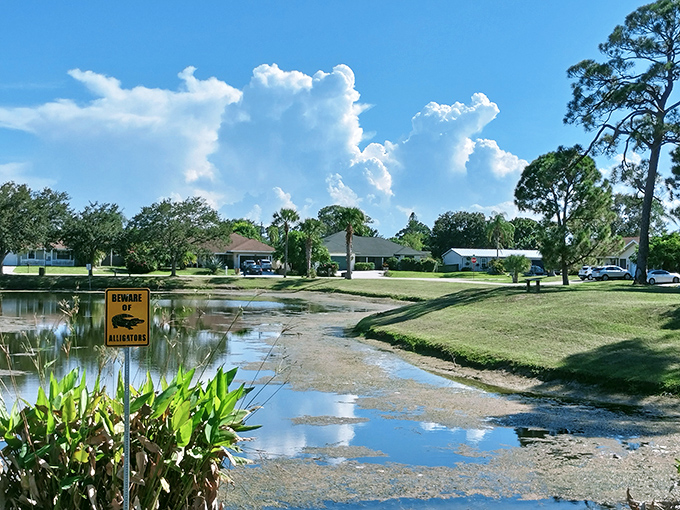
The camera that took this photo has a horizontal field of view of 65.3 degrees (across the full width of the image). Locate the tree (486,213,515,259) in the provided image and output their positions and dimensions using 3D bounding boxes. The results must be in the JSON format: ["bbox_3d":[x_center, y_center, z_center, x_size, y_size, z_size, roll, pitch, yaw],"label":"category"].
[{"bbox_3d":[26.932,-1.996,89.000,4.700,10.200,4.700,0,0,0],"label":"tree"}]

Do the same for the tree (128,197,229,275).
[{"bbox_3d":[-21.182,-2.439,70.000,13.500,10.500,12.700,0,0,-6],"label":"tree"}]

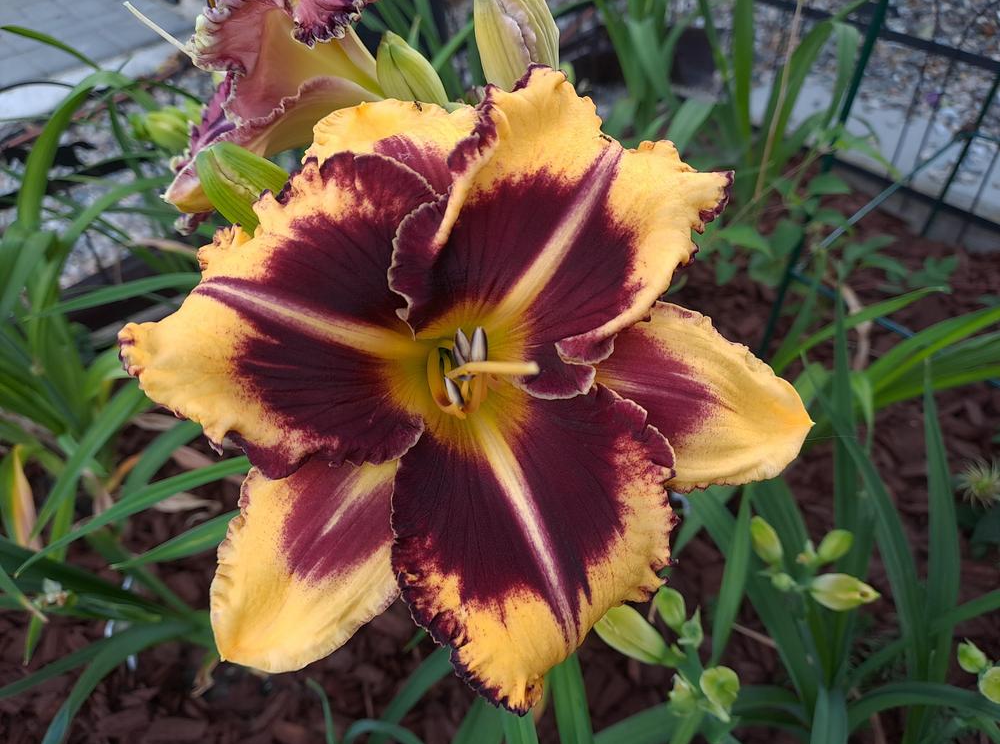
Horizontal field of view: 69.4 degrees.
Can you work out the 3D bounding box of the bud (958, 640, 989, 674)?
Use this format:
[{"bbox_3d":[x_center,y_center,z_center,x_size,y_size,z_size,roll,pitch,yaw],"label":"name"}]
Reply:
[{"bbox_3d":[0.269,0.162,0.410,0.015,0.015,0.024,-44,72,11],"label":"bud"}]

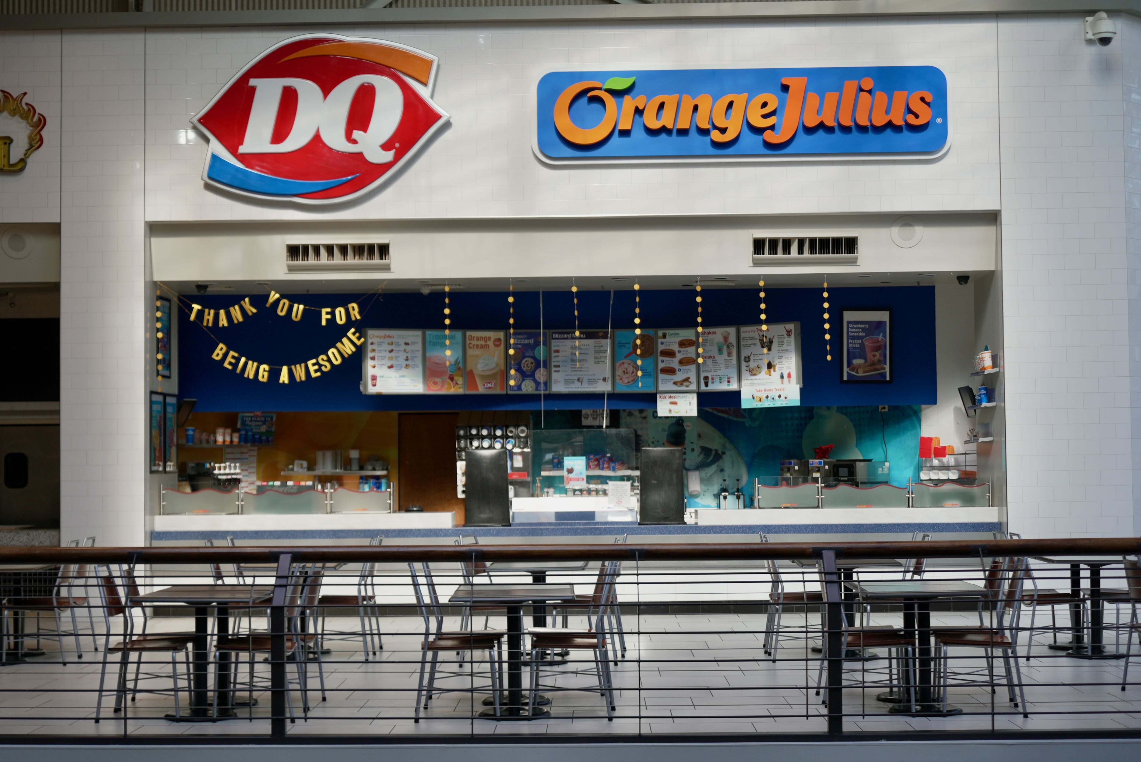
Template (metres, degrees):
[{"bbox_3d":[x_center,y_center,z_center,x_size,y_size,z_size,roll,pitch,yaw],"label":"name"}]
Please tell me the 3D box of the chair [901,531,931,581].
[{"bbox_3d":[2.453,1.652,13.723,0.540,0.945,0.460,-1,-3,1],"label":"chair"}]

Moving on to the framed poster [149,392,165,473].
[{"bbox_3d":[-4.239,0.539,18.639,0.030,0.830,0.610,-1,-2,1],"label":"framed poster"}]

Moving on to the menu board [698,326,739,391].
[{"bbox_3d":[1.601,-0.238,19.497,0.460,0.707,0.091,-1,1,19],"label":"menu board"}]

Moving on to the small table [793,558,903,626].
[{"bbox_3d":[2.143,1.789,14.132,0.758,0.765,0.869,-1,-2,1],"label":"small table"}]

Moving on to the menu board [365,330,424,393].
[{"bbox_3d":[-1.854,-0.202,18.956,0.685,0.686,0.100,1,-3,-32],"label":"menu board"}]

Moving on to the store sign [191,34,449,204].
[{"bbox_3d":[-2.498,-2.619,18.075,2.555,1.676,0.180,-1,-3,1],"label":"store sign"}]

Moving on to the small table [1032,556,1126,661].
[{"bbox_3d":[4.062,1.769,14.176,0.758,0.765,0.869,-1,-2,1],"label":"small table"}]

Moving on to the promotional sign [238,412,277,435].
[{"bbox_3d":[-3.373,0.489,19.445,0.429,0.307,0.030,-1,-3,1],"label":"promotional sign"}]

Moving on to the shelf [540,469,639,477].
[{"bbox_3d":[0.211,0.978,19.256,1.088,0.070,0.280,-1,-3,1],"label":"shelf"}]

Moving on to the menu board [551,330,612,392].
[{"bbox_3d":[0.116,-0.211,19.233,0.659,0.670,0.050,-1,-3,0],"label":"menu board"}]

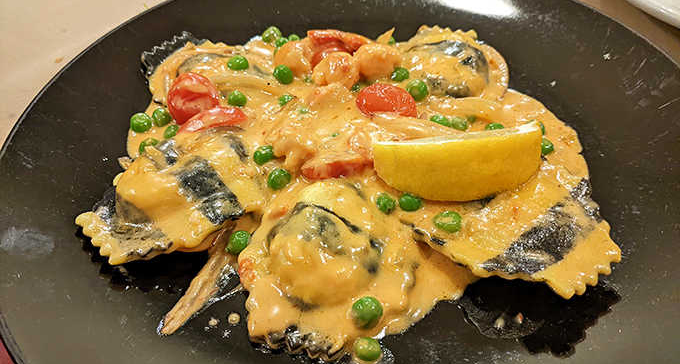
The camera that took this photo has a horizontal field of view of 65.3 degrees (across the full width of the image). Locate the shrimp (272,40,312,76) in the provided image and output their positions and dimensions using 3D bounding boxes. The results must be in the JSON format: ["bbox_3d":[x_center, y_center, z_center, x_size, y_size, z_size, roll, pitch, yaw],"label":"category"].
[{"bbox_3d":[-0.023,-0.060,0.258,0.021,0.018,0.020,-3,47,0],"label":"shrimp"}]

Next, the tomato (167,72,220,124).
[{"bbox_3d":[-0.063,-0.035,0.226,0.022,0.021,0.018,-17,48,-12],"label":"tomato"}]

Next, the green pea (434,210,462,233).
[{"bbox_3d":[0.038,0.014,0.188,0.010,0.009,0.009,-3,47,0],"label":"green pea"}]

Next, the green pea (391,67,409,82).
[{"bbox_3d":[0.029,-0.051,0.253,0.009,0.008,0.009,-3,47,0],"label":"green pea"}]

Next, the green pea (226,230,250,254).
[{"bbox_3d":[-0.036,0.021,0.187,0.008,0.008,0.008,-3,47,0],"label":"green pea"}]

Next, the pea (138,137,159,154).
[{"bbox_3d":[-0.079,-0.014,0.218,0.008,0.008,0.008,-3,47,0],"label":"pea"}]

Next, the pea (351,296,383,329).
[{"bbox_3d":[0.008,0.038,0.156,0.009,0.009,0.009,-3,47,0],"label":"pea"}]

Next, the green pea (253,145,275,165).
[{"bbox_3d":[-0.031,-0.011,0.214,0.008,0.008,0.008,-3,47,0],"label":"green pea"}]

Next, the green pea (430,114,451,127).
[{"bbox_3d":[0.043,-0.025,0.225,0.009,0.008,0.009,-3,47,0],"label":"green pea"}]

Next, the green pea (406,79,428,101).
[{"bbox_3d":[0.033,-0.039,0.224,0.009,0.009,0.009,-3,47,0],"label":"green pea"}]

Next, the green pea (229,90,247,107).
[{"bbox_3d":[-0.047,-0.038,0.245,0.009,0.008,0.009,-3,47,0],"label":"green pea"}]

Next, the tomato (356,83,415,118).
[{"bbox_3d":[0.020,-0.036,0.231,0.026,0.015,0.024,-3,47,0],"label":"tomato"}]

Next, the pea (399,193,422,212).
[{"bbox_3d":[0.026,0.007,0.192,0.008,0.007,0.008,-3,47,0],"label":"pea"}]

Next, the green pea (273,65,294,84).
[{"bbox_3d":[-0.025,-0.047,0.235,0.009,0.009,0.009,-3,47,0],"label":"green pea"}]

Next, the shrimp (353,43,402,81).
[{"bbox_3d":[0.018,-0.057,0.253,0.025,0.018,0.021,-3,47,0],"label":"shrimp"}]

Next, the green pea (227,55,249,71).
[{"bbox_3d":[-0.045,-0.053,0.234,0.009,0.009,0.009,-3,47,0],"label":"green pea"}]

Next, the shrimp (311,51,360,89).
[{"bbox_3d":[-0.002,-0.052,0.247,0.024,0.018,0.020,-3,47,0],"label":"shrimp"}]

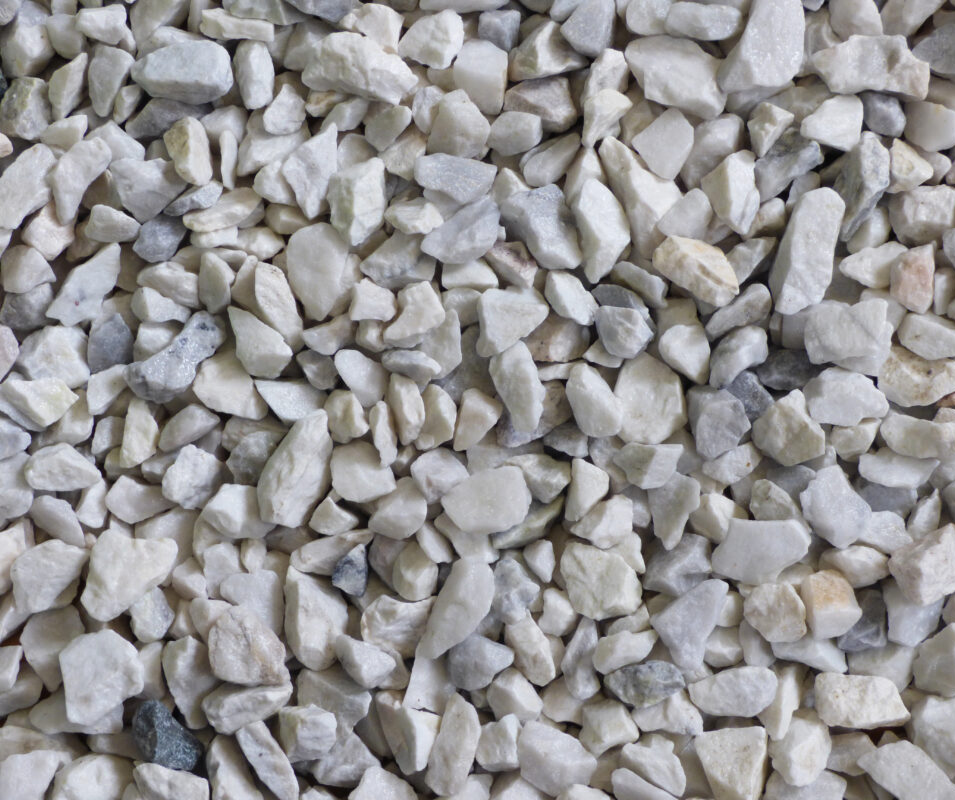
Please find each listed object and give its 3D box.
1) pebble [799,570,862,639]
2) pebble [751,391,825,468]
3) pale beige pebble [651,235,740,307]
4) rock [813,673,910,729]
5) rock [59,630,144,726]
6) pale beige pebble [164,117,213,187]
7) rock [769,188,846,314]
[{"bbox_3d":[0.081,0.047,0.522,0.013,0.012,0.015,-24,81,-4],"label":"pebble"},{"bbox_3d":[0.073,0.007,0.529,0.016,0.012,0.015,-28,81,-5],"label":"pebble"},{"bbox_3d":[0.053,-0.031,0.533,0.021,0.012,0.012,36,82,6],"label":"pale beige pebble"},{"bbox_3d":[0.089,0.070,0.518,0.022,0.012,0.012,5,80,1],"label":"rock"},{"bbox_3d":[-0.086,0.064,0.517,0.018,0.012,0.021,-11,80,-2],"label":"rock"},{"bbox_3d":[-0.069,-0.060,0.540,0.009,0.009,0.017,-21,81,-4],"label":"pale beige pebble"},{"bbox_3d":[0.079,-0.035,0.534,0.013,0.012,0.032,19,81,3],"label":"rock"}]

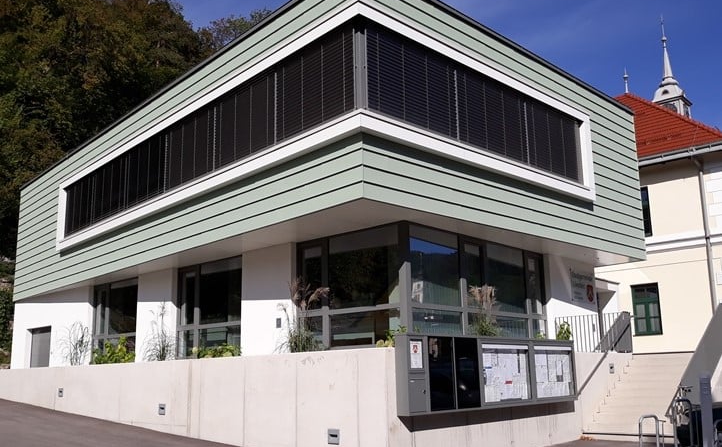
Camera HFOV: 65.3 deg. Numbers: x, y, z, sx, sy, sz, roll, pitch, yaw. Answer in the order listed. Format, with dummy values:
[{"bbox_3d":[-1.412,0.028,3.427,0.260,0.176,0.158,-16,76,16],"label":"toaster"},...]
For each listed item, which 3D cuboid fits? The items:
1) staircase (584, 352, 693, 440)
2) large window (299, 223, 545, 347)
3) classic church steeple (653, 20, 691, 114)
[{"bbox_3d":[6.474,3.793,12.525,3.041,1.790,1.900,11,-18,-41],"label":"staircase"},{"bbox_3d":[1.851,1.935,14.645,5.600,2.580,3.350,12,-19,-42],"label":"large window"},{"bbox_3d":[15.869,-8.011,29.335,1.400,6.160,1.400,12,-19,-42],"label":"classic church steeple"}]

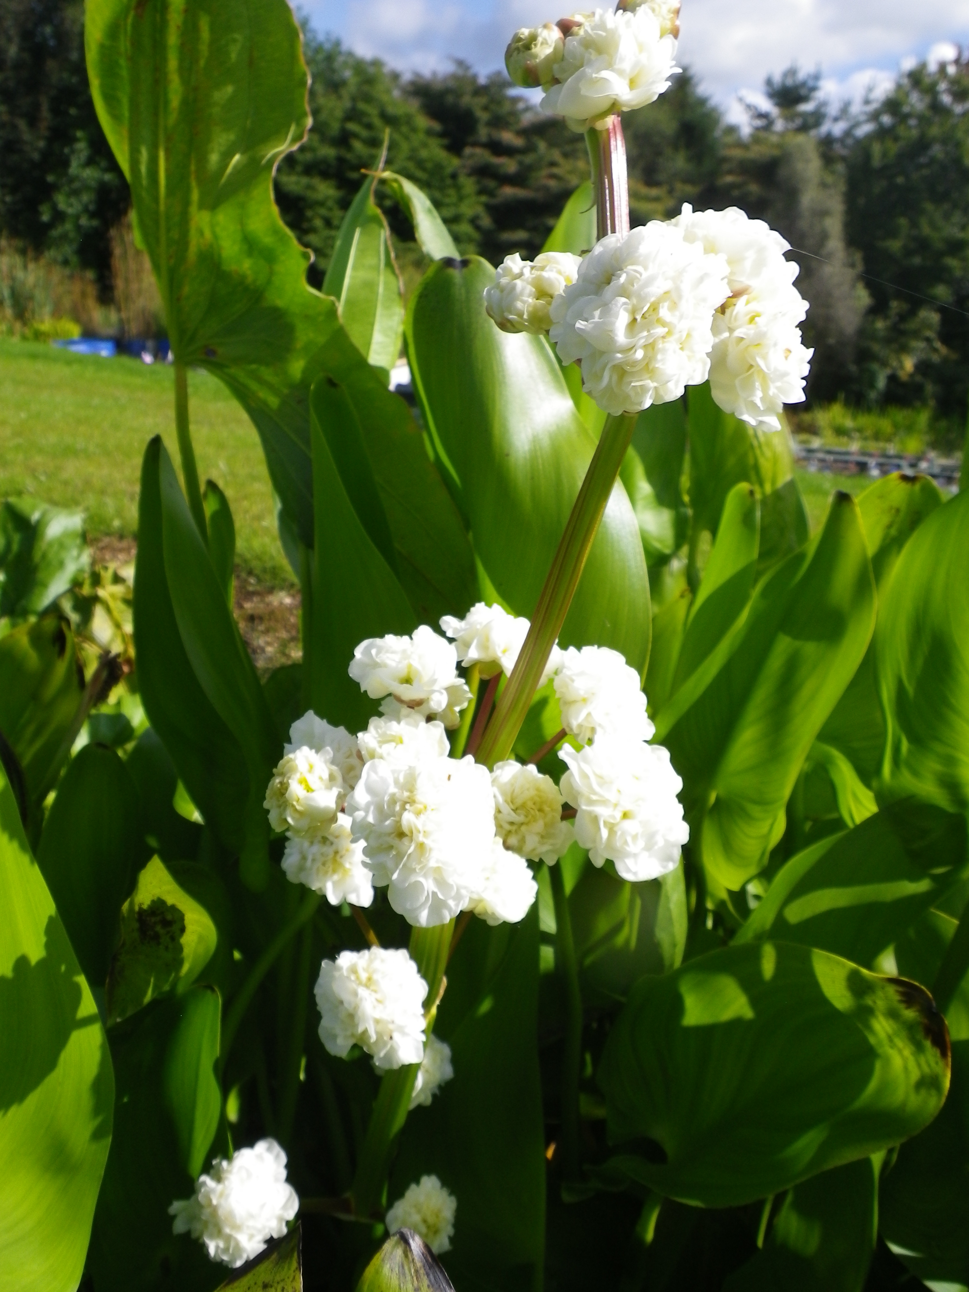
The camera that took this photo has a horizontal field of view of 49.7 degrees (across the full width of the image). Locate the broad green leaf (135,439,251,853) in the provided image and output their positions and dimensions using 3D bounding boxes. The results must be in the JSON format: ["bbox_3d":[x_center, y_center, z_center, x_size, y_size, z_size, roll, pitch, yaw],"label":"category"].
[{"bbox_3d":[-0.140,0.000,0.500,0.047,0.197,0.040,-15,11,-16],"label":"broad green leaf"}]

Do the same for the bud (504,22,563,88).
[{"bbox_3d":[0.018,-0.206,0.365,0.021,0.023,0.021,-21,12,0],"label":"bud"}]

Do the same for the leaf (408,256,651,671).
[{"bbox_3d":[0.022,-0.080,0.480,0.090,0.200,0.050,-21,12,-6],"label":"leaf"}]

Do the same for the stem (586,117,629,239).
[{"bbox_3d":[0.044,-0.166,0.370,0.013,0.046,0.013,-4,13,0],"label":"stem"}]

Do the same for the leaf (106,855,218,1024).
[{"bbox_3d":[-0.154,0.141,0.500,0.052,0.080,0.030,6,15,-11],"label":"leaf"}]

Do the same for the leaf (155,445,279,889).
[{"bbox_3d":[-0.129,0.009,0.500,0.045,0.212,0.040,-17,11,-16],"label":"leaf"}]

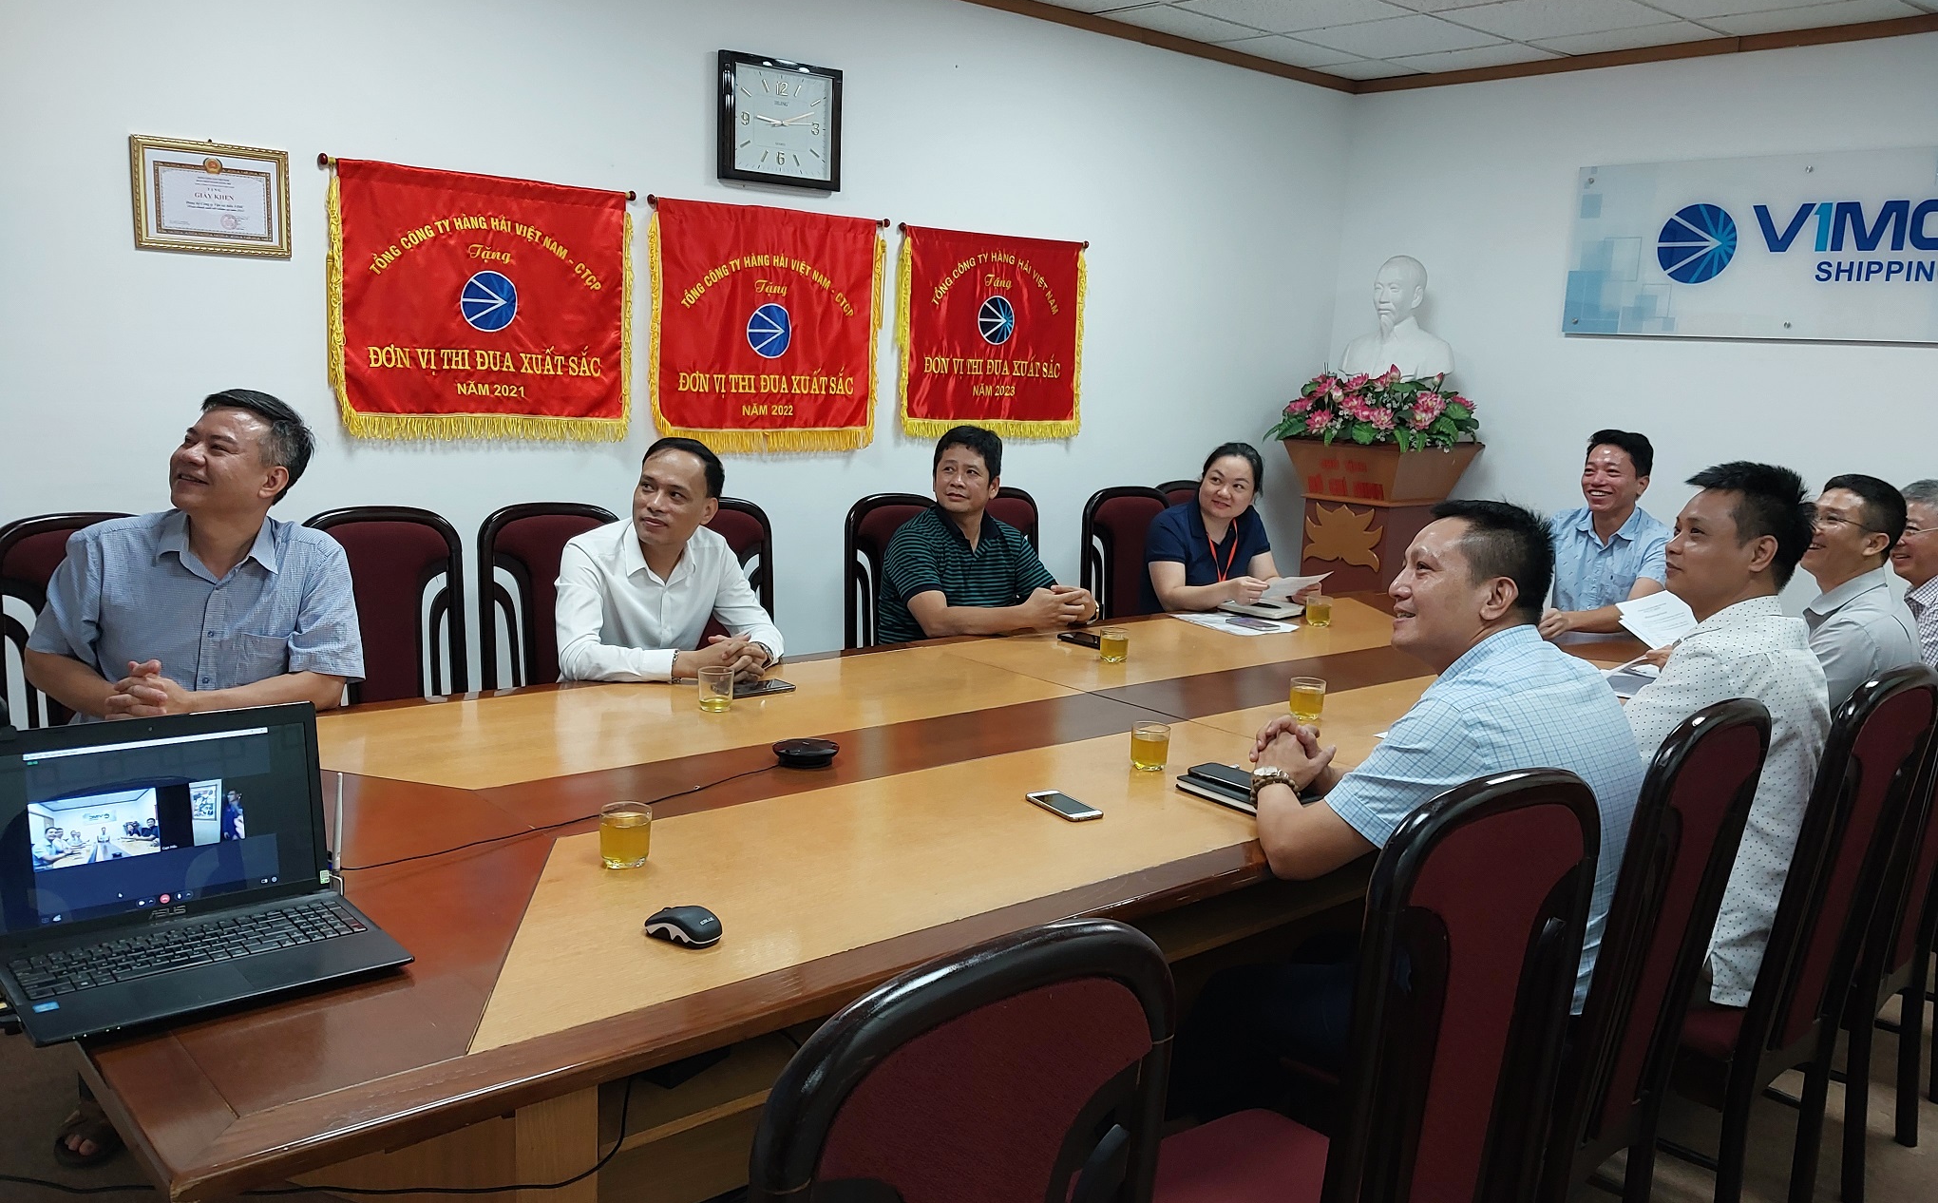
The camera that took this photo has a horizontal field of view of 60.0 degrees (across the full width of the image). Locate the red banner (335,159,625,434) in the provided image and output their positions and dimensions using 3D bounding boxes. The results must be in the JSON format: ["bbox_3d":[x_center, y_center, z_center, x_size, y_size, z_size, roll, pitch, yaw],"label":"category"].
[{"bbox_3d":[-1.259,-0.759,4.385,0.856,0.690,0.050,-5,11,-42],"label":"red banner"}]

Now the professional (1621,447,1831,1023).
[{"bbox_3d":[1.189,0.412,3.037,0.750,1.310,0.520,9,10,39],"label":"professional"}]

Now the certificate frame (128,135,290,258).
[{"bbox_3d":[-1.752,-0.932,3.900,0.353,0.255,0.030,-5,11,-42],"label":"certificate frame"}]

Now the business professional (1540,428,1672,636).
[{"bbox_3d":[1.968,0.152,5.240,0.540,1.340,0.750,8,10,35],"label":"business professional"}]

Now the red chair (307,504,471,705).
[{"bbox_3d":[-1.209,0.341,3.763,0.450,1.060,0.560,-5,11,-43],"label":"red chair"}]

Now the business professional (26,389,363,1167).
[{"bbox_3d":[-1.442,0.278,3.160,0.580,1.330,0.680,-1,9,-25],"label":"business professional"}]

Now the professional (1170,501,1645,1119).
[{"bbox_3d":[0.637,0.486,2.519,0.760,1.260,0.540,8,10,35],"label":"professional"}]

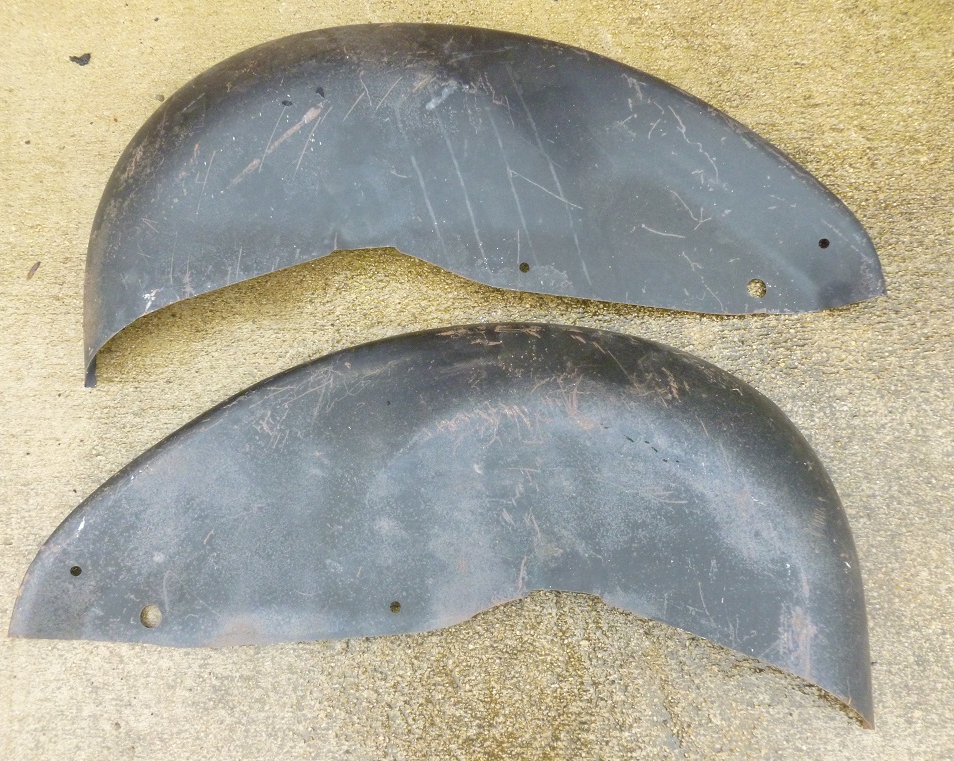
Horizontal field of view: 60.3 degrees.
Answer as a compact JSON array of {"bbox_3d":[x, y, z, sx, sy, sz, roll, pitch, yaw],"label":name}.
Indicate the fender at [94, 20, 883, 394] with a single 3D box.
[{"bbox_3d":[-0.016,-0.241,0.946,0.922,0.088,0.398,-6,79,0],"label":"fender"}]

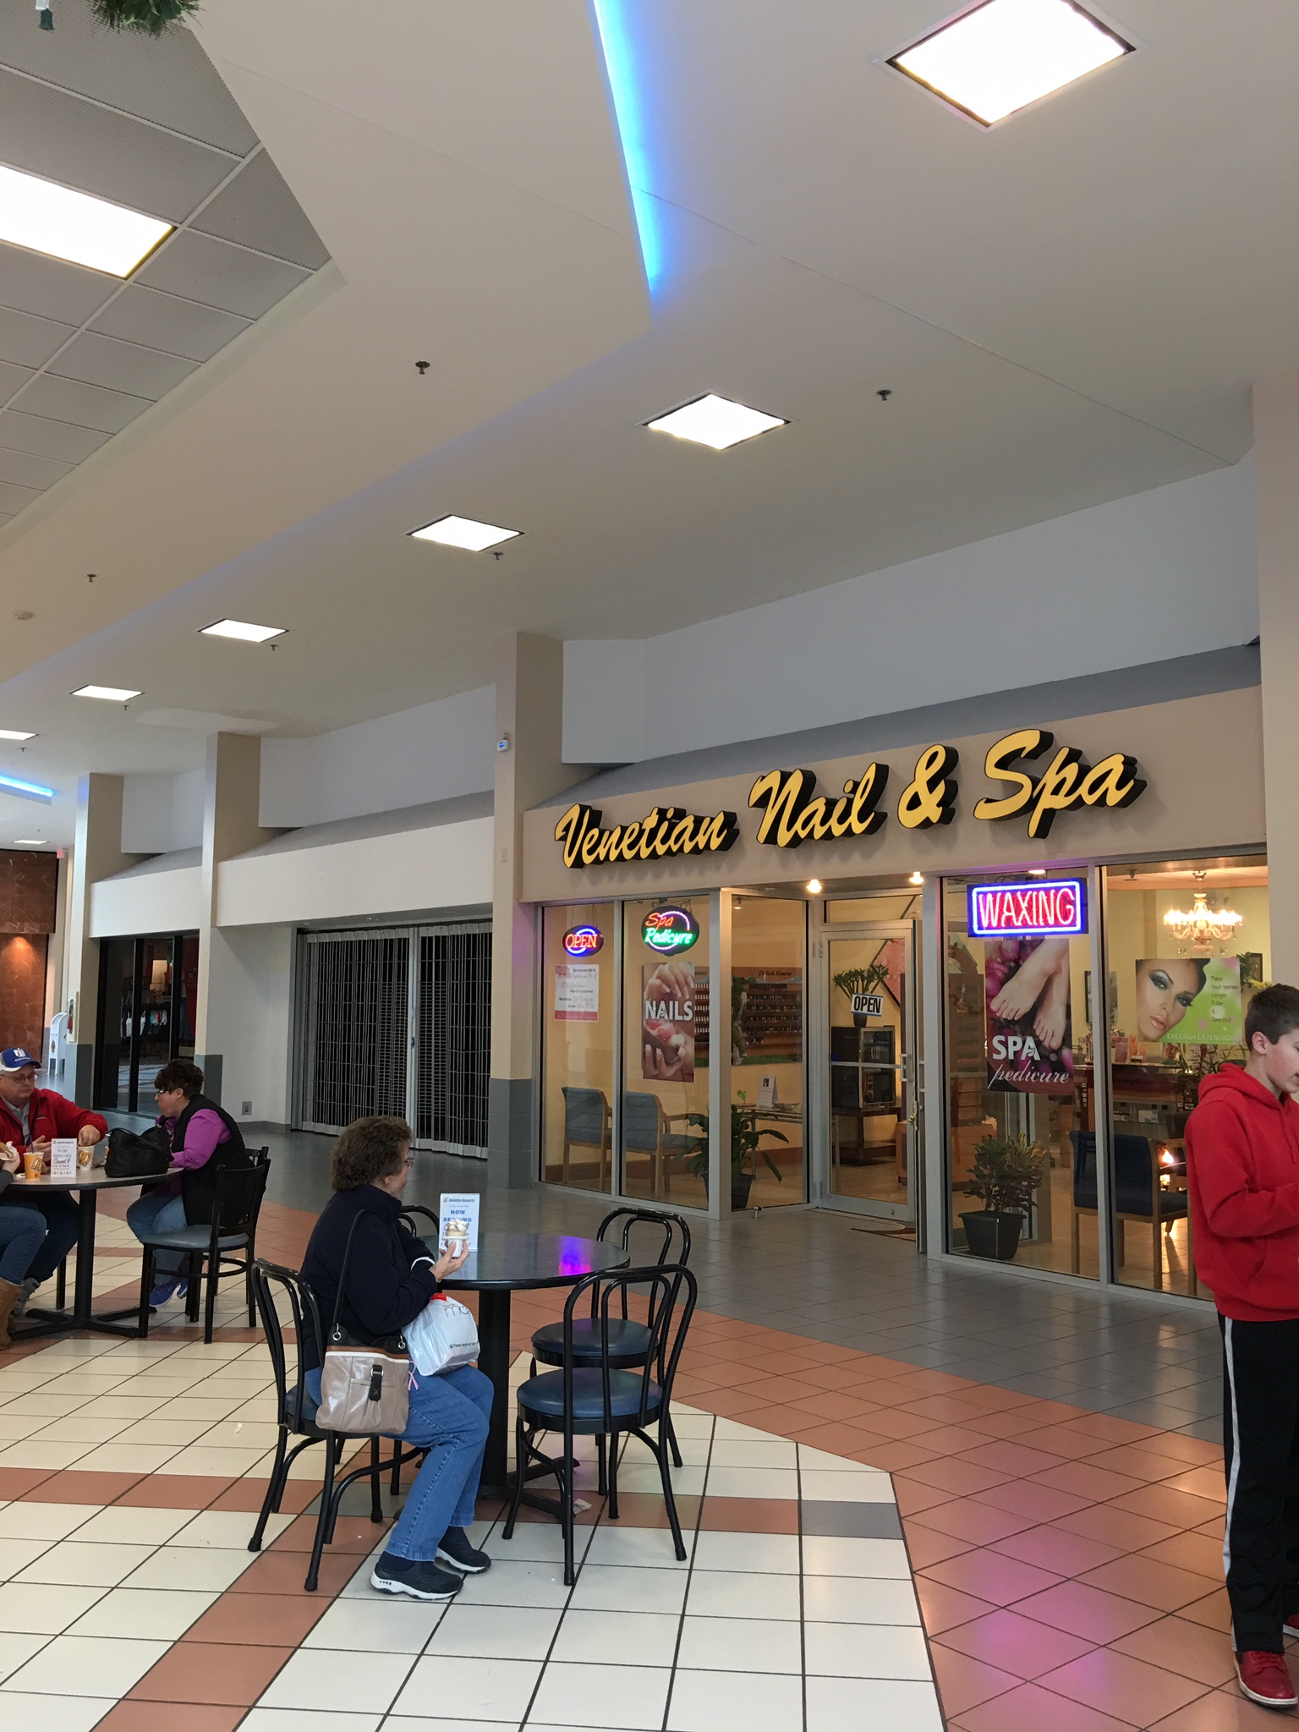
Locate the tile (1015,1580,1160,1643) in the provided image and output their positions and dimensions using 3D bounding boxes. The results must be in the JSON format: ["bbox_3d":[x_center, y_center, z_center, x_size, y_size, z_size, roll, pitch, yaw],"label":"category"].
[{"bbox_3d":[1.161,1.986,3.857,0.302,0.010,0.302,5,-7,-39],"label":"tile"}]

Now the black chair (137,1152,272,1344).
[{"bbox_3d":[-2.130,1.828,6.993,0.460,0.820,0.420,-1,-6,18],"label":"black chair"}]

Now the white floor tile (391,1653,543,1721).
[{"bbox_3d":[-0.414,1.901,3.351,0.299,0.010,0.299,0,-6,5],"label":"white floor tile"}]

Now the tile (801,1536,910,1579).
[{"bbox_3d":[0.589,1.992,4.177,0.299,0.010,0.299,0,-6,5],"label":"tile"}]

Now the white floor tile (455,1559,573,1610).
[{"bbox_3d":[-0.360,1.988,4.007,0.305,0.010,0.302,0,-5,5],"label":"white floor tile"}]

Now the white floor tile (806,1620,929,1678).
[{"bbox_3d":[0.530,1.921,3.542,0.300,0.015,0.300,0,-6,5],"label":"white floor tile"}]

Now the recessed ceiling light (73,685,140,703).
[{"bbox_3d":[-5.794,-1.862,15.517,0.600,0.060,0.600,5,-7,-39],"label":"recessed ceiling light"}]

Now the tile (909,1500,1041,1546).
[{"bbox_3d":[0.989,2.013,4.440,0.297,0.015,0.297,5,-7,-39],"label":"tile"}]

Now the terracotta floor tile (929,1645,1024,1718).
[{"bbox_3d":[0.778,1.909,3.393,0.205,0.015,0.410,0,-6,6],"label":"terracotta floor tile"}]

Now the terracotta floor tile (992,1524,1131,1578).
[{"bbox_3d":[1.191,2.008,4.245,0.298,0.012,0.298,5,-7,-39],"label":"terracotta floor tile"}]

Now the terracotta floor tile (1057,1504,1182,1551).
[{"bbox_3d":[1.425,2.025,4.433,0.299,0.010,0.299,5,-7,-39],"label":"terracotta floor tile"}]

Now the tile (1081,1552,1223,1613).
[{"bbox_3d":[1.383,1.988,4.014,0.298,0.012,0.298,5,-7,-39],"label":"tile"}]

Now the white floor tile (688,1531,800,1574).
[{"bbox_3d":[0.288,2.015,4.251,0.305,0.010,0.302,0,-5,5],"label":"white floor tile"}]

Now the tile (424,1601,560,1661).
[{"bbox_3d":[-0.385,1.931,3.655,0.299,0.010,0.299,0,-6,5],"label":"tile"}]

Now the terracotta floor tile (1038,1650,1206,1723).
[{"bbox_3d":[1.104,1.919,3.387,0.299,0.010,0.299,5,-7,-39],"label":"terracotta floor tile"}]

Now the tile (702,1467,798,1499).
[{"bbox_3d":[0.346,2.070,4.855,0.305,0.010,0.302,0,-5,5],"label":"tile"}]

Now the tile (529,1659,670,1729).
[{"bbox_3d":[-0.106,1.911,3.336,0.301,0.012,0.297,0,-5,5],"label":"tile"}]

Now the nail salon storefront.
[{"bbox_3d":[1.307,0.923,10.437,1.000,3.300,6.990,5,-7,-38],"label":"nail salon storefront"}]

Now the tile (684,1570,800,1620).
[{"bbox_3d":[0.255,1.951,3.872,0.300,0.015,0.300,0,-6,5],"label":"tile"}]

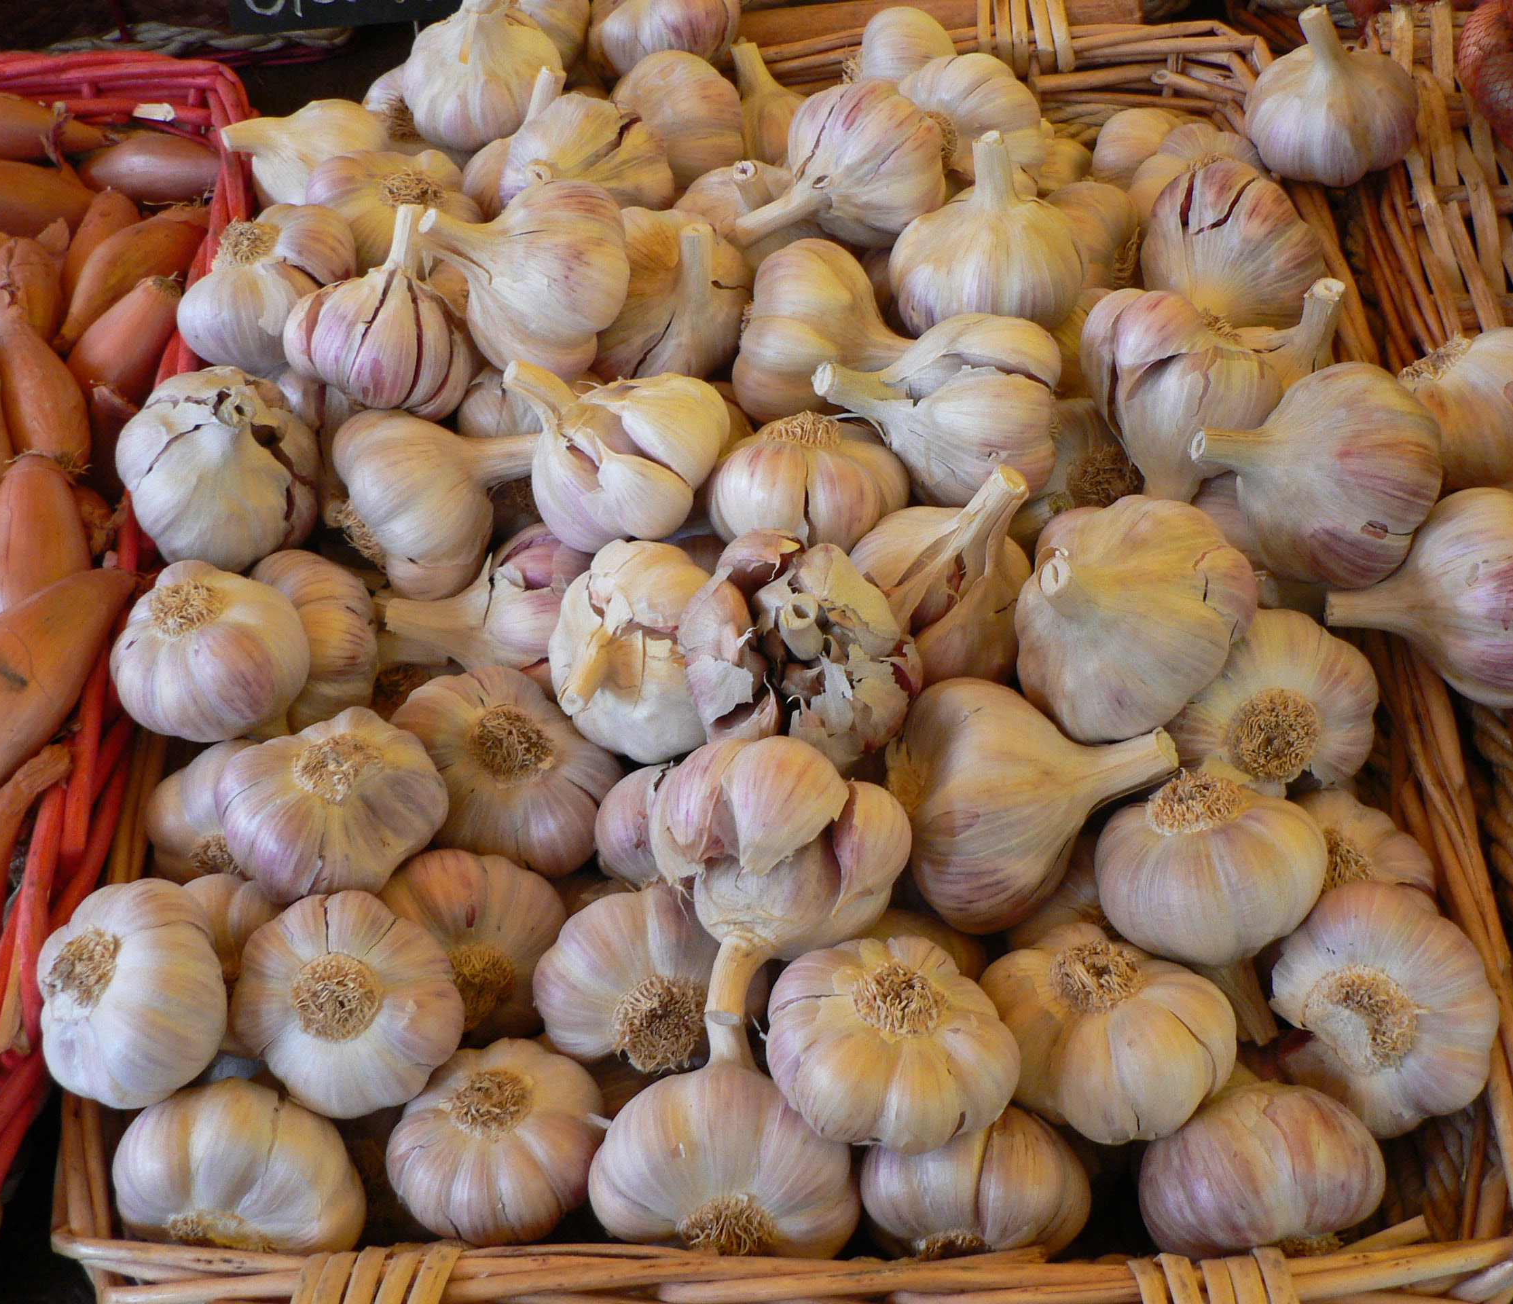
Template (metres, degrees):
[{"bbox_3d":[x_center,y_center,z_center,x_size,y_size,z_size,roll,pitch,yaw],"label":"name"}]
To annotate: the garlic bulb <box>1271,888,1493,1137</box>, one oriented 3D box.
[{"bbox_3d":[0.172,0.096,0.489,0.061,0.061,0.061,31,11,30],"label":"garlic bulb"}]

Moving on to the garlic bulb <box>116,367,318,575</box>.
[{"bbox_3d":[-0.155,-0.054,0.523,0.059,0.056,0.059,14,53,-17],"label":"garlic bulb"}]

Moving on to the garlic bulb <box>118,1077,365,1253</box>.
[{"bbox_3d":[-0.136,0.131,0.475,0.065,0.065,0.056,-4,43,-5],"label":"garlic bulb"}]

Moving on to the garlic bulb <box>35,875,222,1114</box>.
[{"bbox_3d":[-0.161,0.093,0.481,0.062,0.065,0.062,0,64,24],"label":"garlic bulb"}]

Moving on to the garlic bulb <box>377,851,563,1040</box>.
[{"bbox_3d":[-0.080,0.082,0.505,0.056,0.056,0.056,0,23,-14],"label":"garlic bulb"}]

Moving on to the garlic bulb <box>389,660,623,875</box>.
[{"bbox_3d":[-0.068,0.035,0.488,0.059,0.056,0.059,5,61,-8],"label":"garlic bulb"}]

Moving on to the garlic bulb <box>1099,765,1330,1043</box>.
[{"bbox_3d":[0.125,0.070,0.482,0.060,0.077,0.060,-21,25,0],"label":"garlic bulb"}]

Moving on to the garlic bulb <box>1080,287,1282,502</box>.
[{"bbox_3d":[0.139,-0.084,0.595,0.064,0.073,0.064,14,6,0],"label":"garlic bulb"}]

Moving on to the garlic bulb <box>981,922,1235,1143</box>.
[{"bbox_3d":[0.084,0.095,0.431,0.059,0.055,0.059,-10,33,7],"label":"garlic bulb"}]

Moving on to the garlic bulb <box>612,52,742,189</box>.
[{"bbox_3d":[-0.032,-0.199,0.680,0.057,0.054,0.054,-7,90,15],"label":"garlic bulb"}]

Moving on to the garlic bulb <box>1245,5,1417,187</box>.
[{"bbox_3d":[0.205,-0.201,0.648,0.064,0.071,0.064,-32,46,0],"label":"garlic bulb"}]

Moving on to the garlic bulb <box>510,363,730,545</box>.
[{"bbox_3d":[-0.043,-0.062,0.532,0.056,0.068,0.056,0,64,44],"label":"garlic bulb"}]

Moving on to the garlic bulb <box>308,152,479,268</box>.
[{"bbox_3d":[-0.123,-0.141,0.606,0.058,0.054,0.058,17,57,-15],"label":"garlic bulb"}]

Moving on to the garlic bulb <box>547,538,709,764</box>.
[{"bbox_3d":[-0.037,0.005,0.522,0.061,0.061,0.069,14,31,15],"label":"garlic bulb"}]

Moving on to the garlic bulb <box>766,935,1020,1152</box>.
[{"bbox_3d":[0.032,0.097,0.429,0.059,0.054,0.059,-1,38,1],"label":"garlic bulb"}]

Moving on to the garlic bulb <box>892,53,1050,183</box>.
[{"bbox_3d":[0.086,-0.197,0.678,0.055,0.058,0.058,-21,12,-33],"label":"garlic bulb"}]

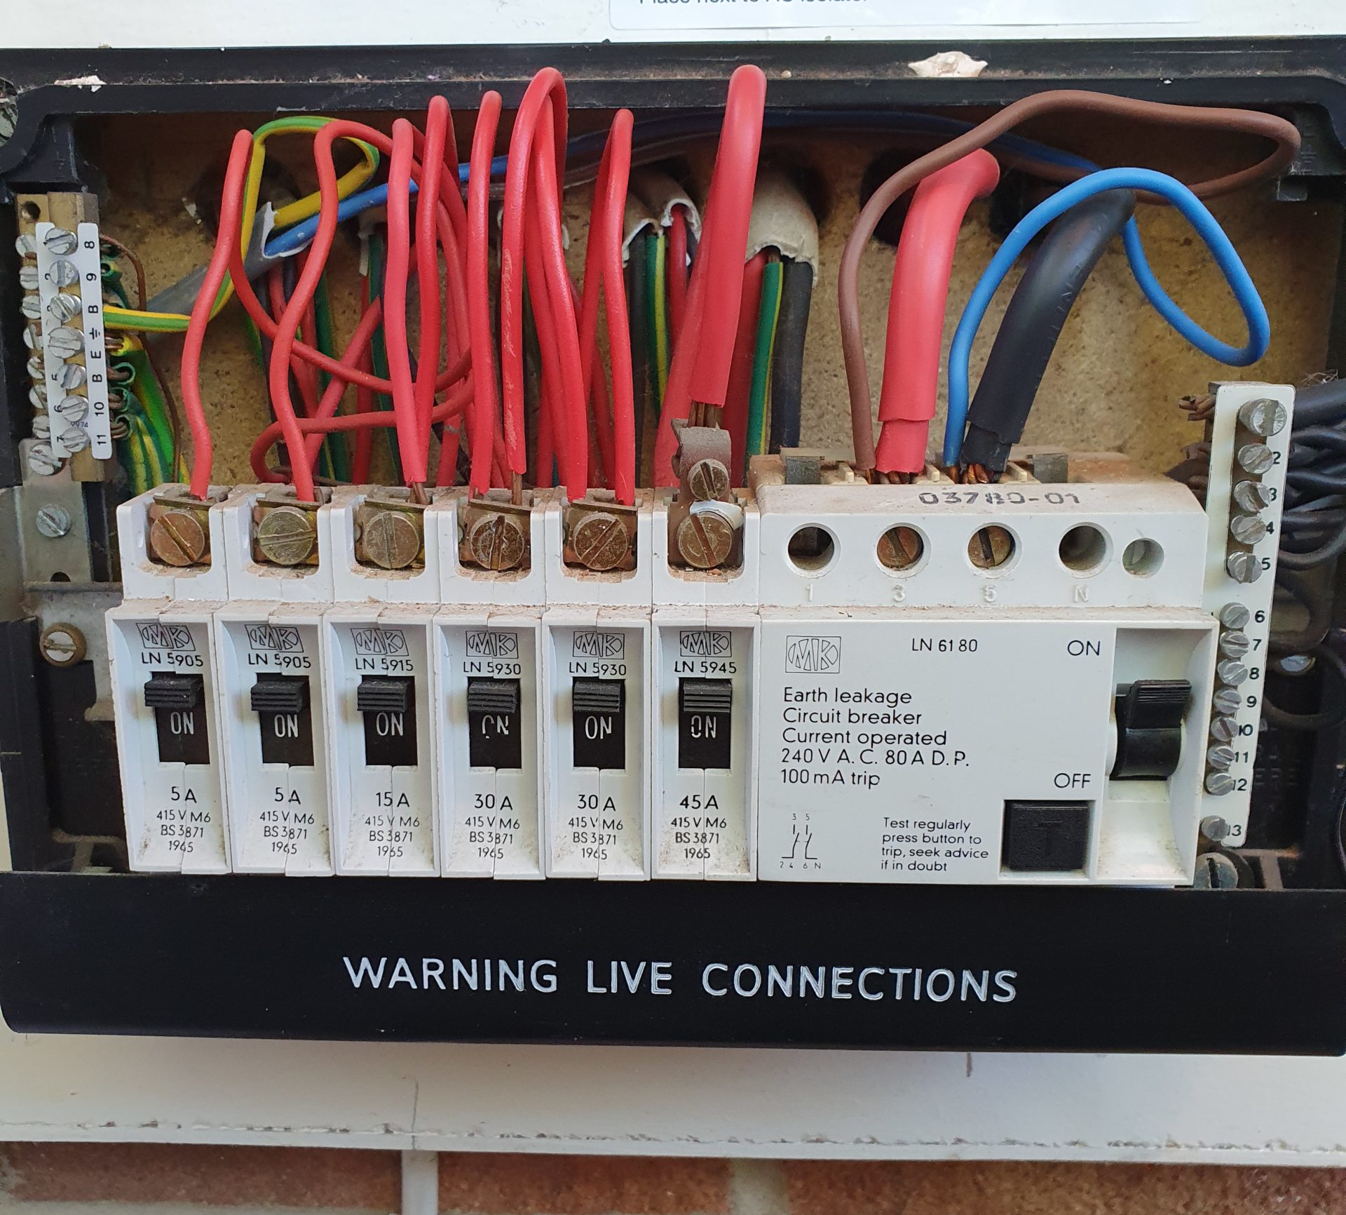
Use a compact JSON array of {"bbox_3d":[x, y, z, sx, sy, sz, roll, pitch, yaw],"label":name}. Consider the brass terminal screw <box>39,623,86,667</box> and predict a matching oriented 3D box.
[{"bbox_3d":[-0.123,0.008,0.272,0.008,0.009,0.005,0,12,2],"label":"brass terminal screw"}]

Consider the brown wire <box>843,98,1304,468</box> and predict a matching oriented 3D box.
[{"bbox_3d":[0.072,-0.060,0.252,0.086,0.065,0.046,0,12,2],"label":"brown wire"}]

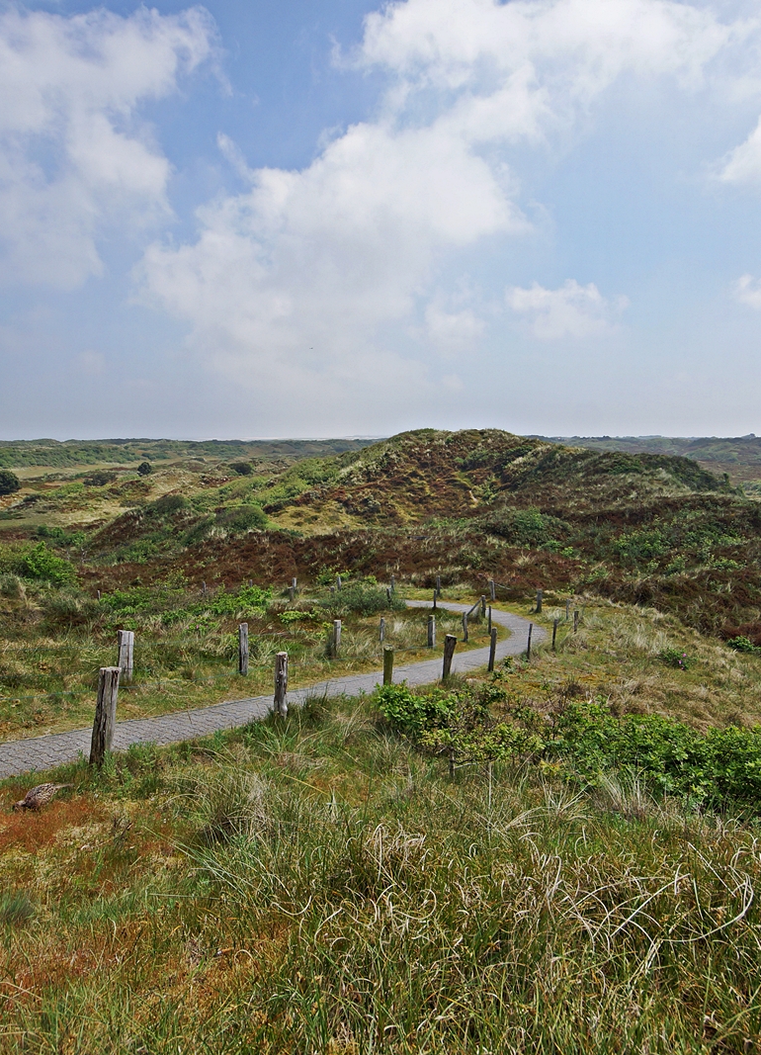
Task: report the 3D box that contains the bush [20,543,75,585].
[{"bbox_3d":[-14.144,1.548,28.000,2.061,1.731,1.958,-4,9,-27],"label":"bush"}]

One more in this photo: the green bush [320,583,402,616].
[{"bbox_3d":[-0.828,3.125,28.500,3.524,1.347,2.643,0,8,-2],"label":"green bush"}]

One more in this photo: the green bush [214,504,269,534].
[{"bbox_3d":[-10.590,-0.656,50.000,3.943,2.091,3.351,-2,8,-12],"label":"green bush"}]

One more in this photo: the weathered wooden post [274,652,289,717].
[{"bbox_3d":[-1.494,2.357,9.900,0.180,0.970,0.180,-1,8,-9],"label":"weathered wooden post"}]

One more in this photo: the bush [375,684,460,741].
[{"bbox_3d":[0.495,2.466,8.800,1.136,0.736,1.023,0,8,3],"label":"bush"}]

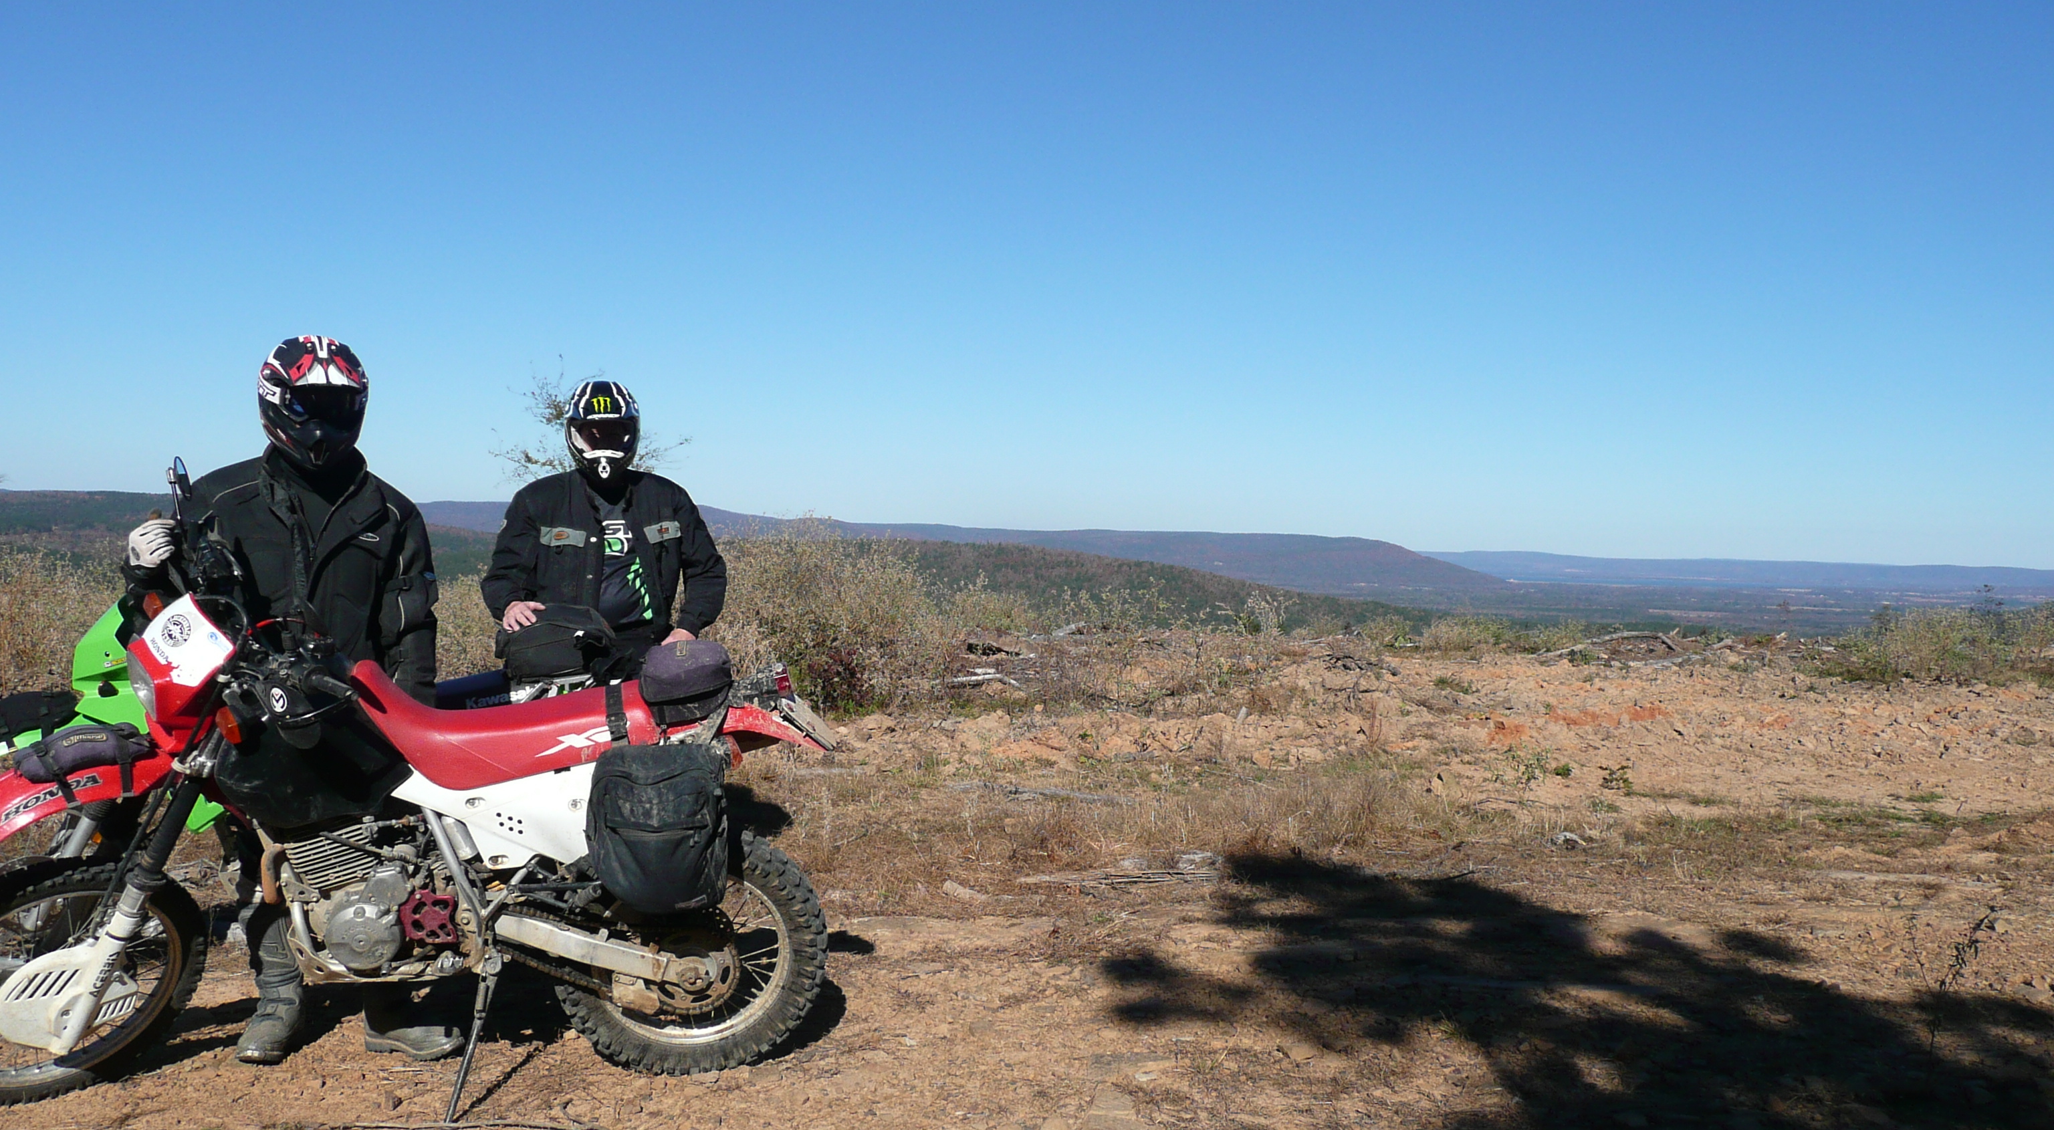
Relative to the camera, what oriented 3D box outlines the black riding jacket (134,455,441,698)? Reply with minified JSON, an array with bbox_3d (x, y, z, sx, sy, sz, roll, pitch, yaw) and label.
[{"bbox_3d":[-1.817,0.049,4.050,0.700,0.680,0.450,1,0,-22],"label":"black riding jacket"}]

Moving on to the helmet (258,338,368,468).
[{"bbox_3d":[-1.756,-0.402,4.100,0.250,0.285,0.350,1,16,-29],"label":"helmet"}]

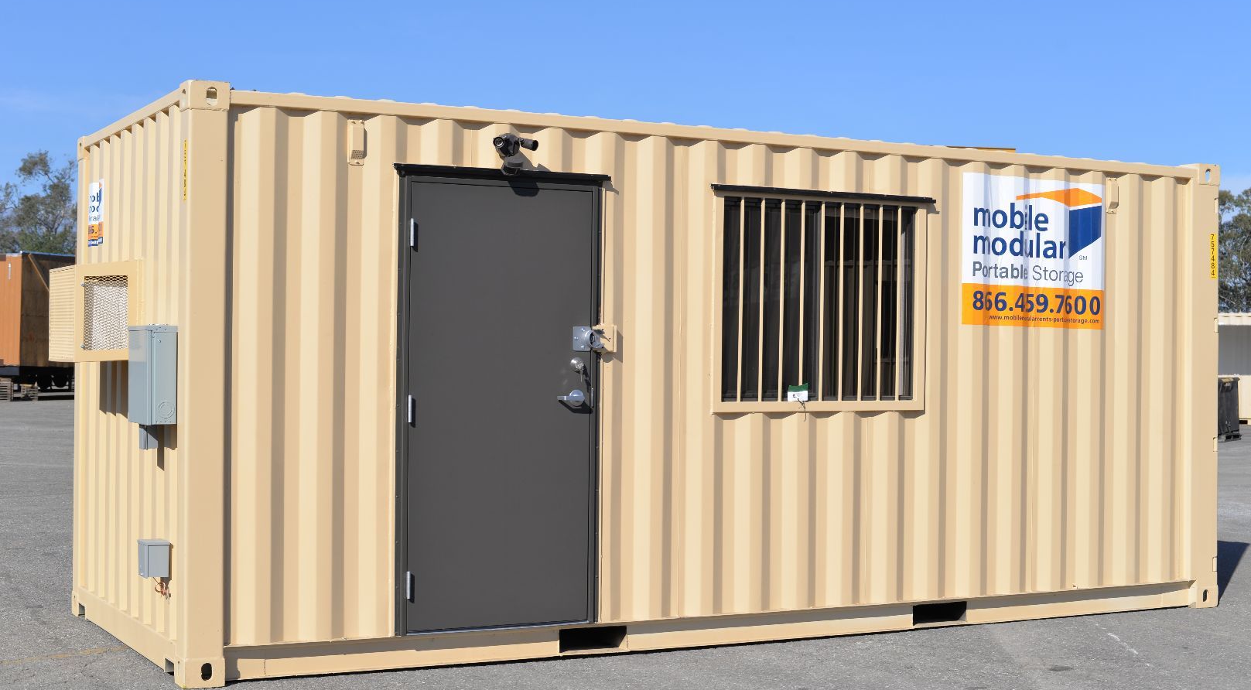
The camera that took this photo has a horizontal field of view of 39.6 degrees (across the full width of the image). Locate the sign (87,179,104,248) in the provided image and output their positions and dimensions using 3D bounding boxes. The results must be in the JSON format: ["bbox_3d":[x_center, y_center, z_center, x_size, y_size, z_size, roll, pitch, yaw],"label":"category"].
[{"bbox_3d":[-2.794,-0.697,9.188,0.030,0.343,0.380,1,0,-28],"label":"sign"}]

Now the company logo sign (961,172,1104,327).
[{"bbox_3d":[2.254,-0.508,9.587,1.010,0.819,0.036,1,0,-28],"label":"company logo sign"}]

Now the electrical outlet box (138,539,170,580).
[{"bbox_3d":[-2.083,0.947,7.677,0.102,0.150,0.152,1,0,-28],"label":"electrical outlet box"}]

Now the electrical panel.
[{"bbox_3d":[-2.092,0.135,7.687,0.130,0.428,0.359,1,0,-28],"label":"electrical panel"}]

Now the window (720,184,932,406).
[{"bbox_3d":[1.010,-0.211,8.921,1.295,1.113,0.090,1,0,-28],"label":"window"}]

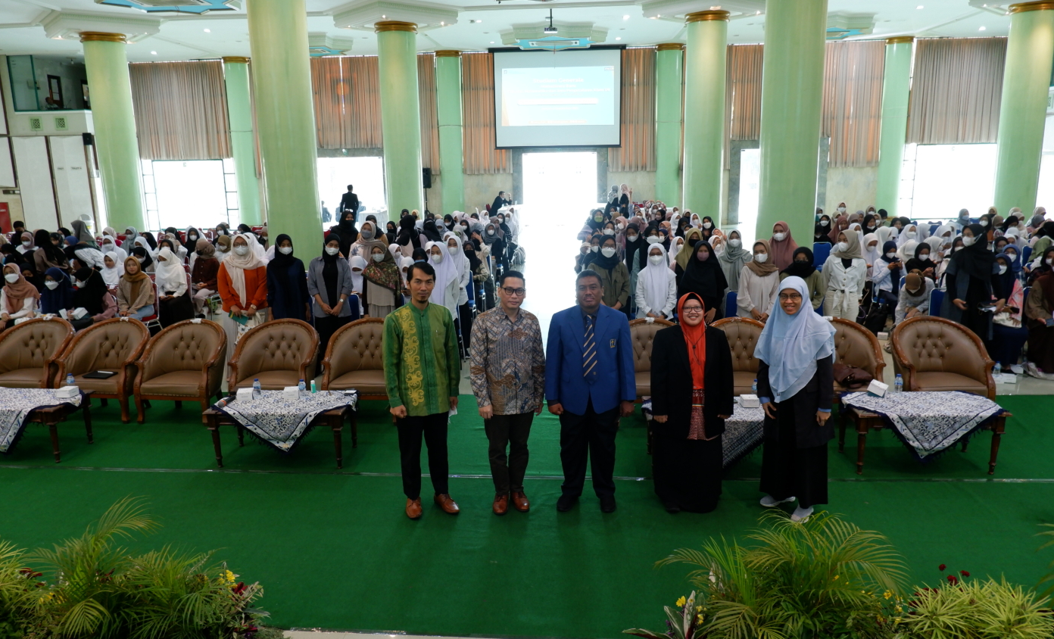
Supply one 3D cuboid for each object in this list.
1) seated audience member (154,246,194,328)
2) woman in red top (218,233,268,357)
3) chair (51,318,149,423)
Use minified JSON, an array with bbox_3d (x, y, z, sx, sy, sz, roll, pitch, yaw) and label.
[{"bbox_3d":[-4.797,-0.293,9.434,0.470,1.330,0.640,0,11,4],"label":"seated audience member"},{"bbox_3d":[-3.155,-0.145,7.806,0.530,1.631,0.380,-2,13,-6],"label":"woman in red top"},{"bbox_3d":[-4.166,0.494,6.952,0.770,0.900,0.710,0,11,6],"label":"chair"}]

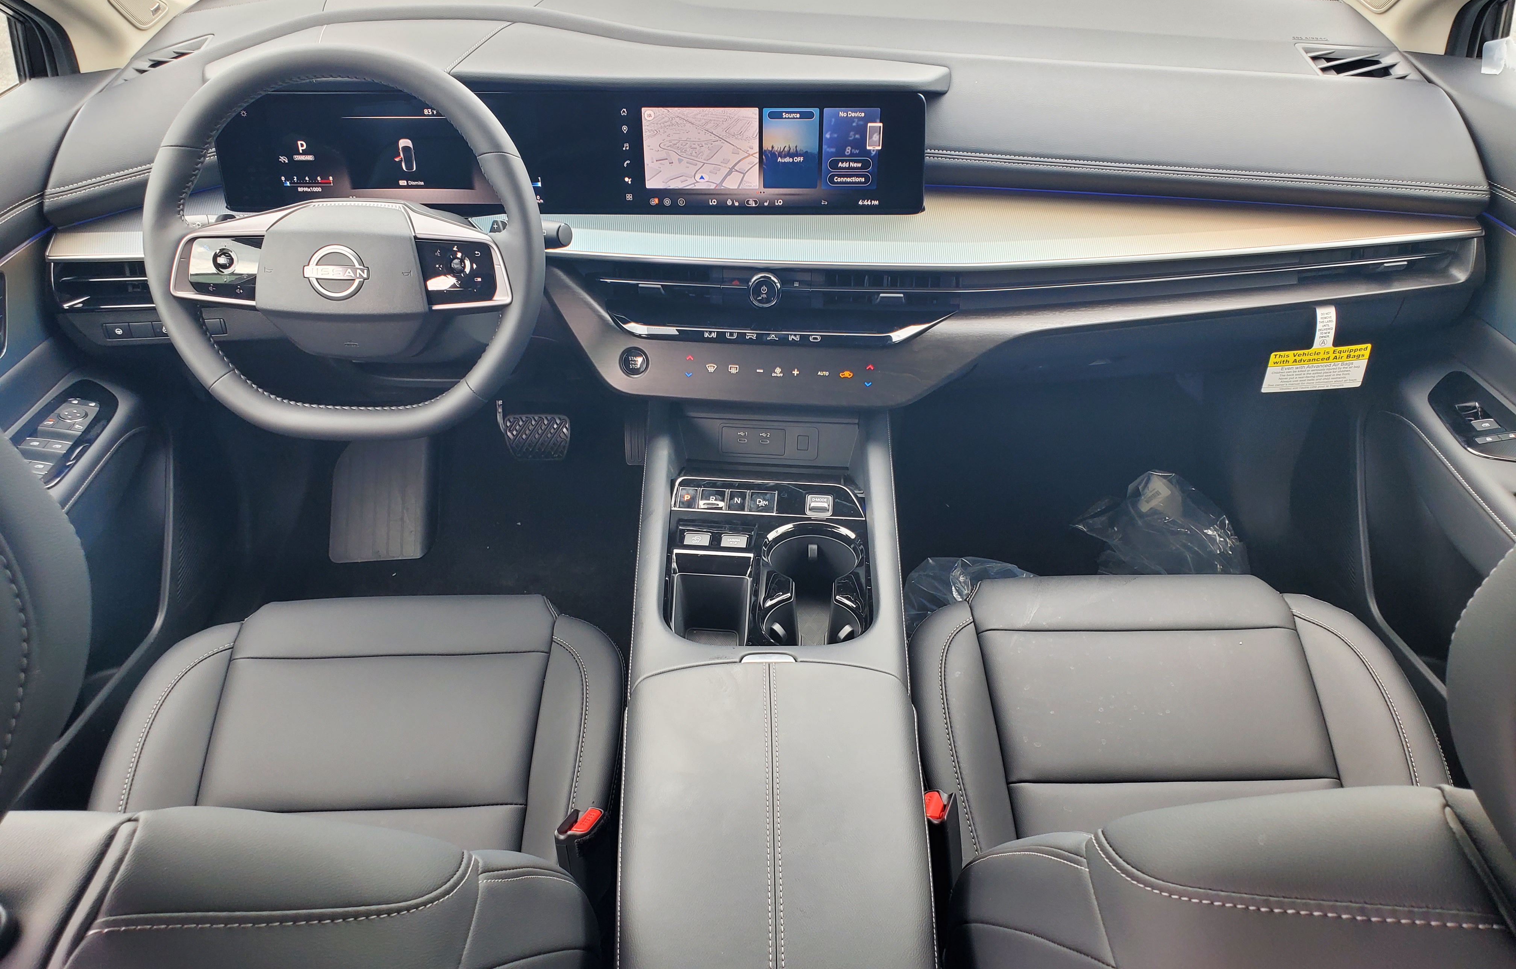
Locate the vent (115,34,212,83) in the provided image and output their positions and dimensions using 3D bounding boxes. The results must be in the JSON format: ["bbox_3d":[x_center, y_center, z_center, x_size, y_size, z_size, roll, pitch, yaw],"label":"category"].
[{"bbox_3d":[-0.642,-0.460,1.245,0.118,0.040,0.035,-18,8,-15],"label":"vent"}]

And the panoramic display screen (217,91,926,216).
[{"bbox_3d":[-0.199,-0.347,1.190,0.735,0.127,0.030,1,30,2],"label":"panoramic display screen"}]

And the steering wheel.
[{"bbox_3d":[-0.375,-0.216,1.047,0.363,0.350,0.078,0,11,0],"label":"steering wheel"}]

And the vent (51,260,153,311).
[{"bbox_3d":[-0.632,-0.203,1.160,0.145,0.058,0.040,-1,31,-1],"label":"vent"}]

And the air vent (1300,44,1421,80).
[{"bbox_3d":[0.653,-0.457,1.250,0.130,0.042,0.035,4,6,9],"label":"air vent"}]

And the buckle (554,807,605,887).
[{"bbox_3d":[-0.135,0.288,0.878,0.028,0.076,0.042,7,18,22],"label":"buckle"}]

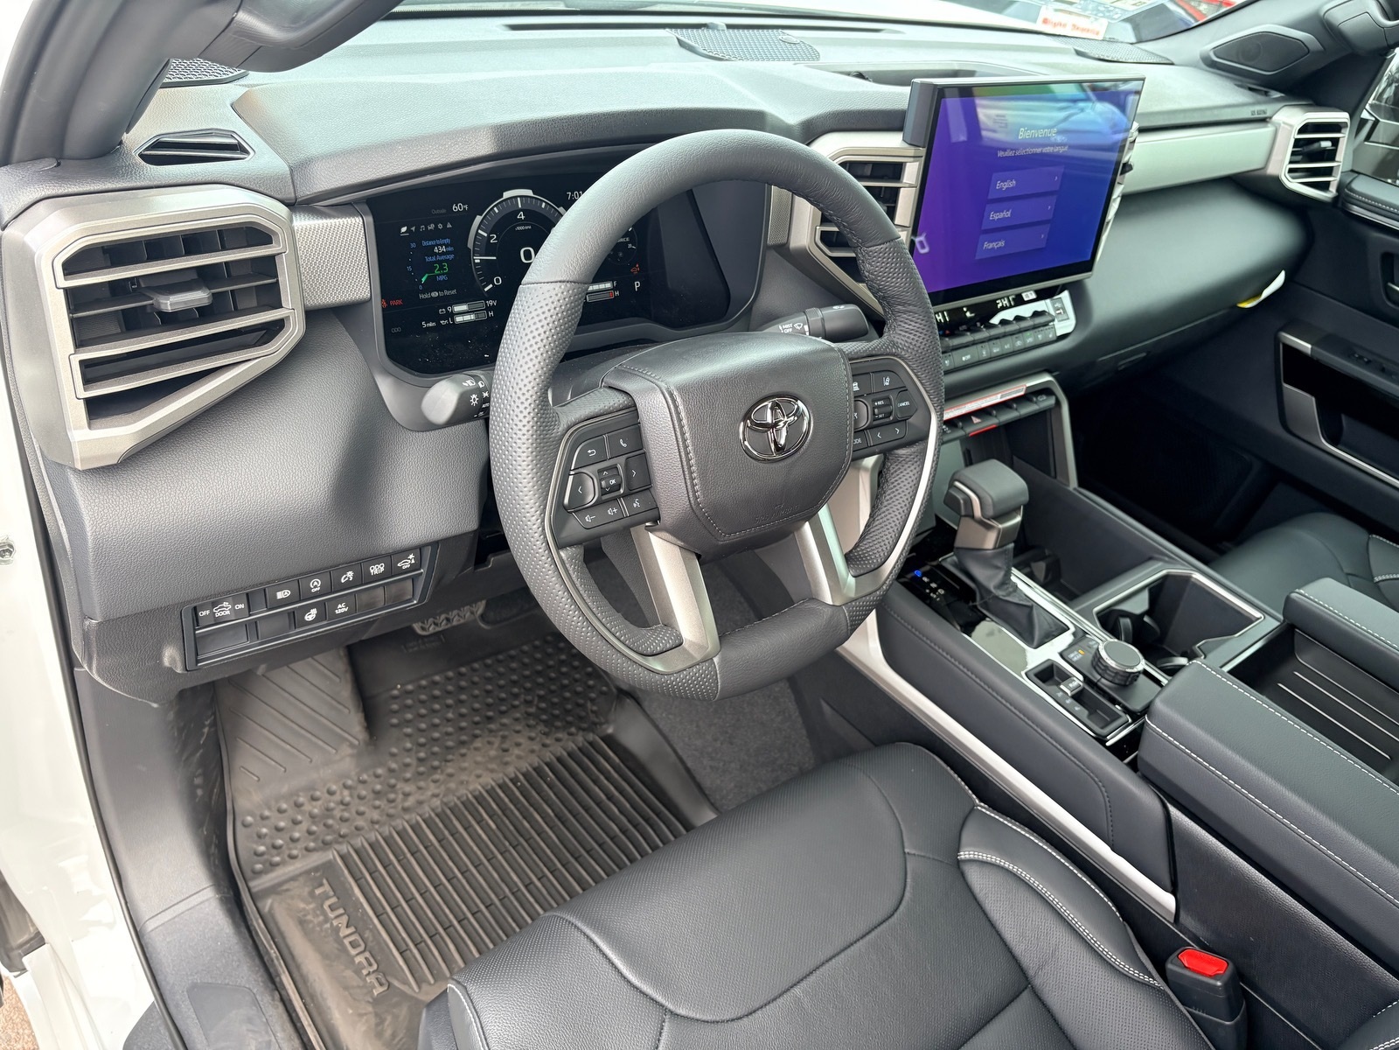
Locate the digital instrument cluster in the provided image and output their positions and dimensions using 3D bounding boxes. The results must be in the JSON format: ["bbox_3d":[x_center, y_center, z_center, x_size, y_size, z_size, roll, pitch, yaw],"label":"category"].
[{"bbox_3d":[-0.118,-0.245,1.001,0.395,0.164,0.040,-18,26,-35],"label":"digital instrument cluster"}]

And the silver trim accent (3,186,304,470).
[{"bbox_3d":[-0.346,-0.140,0.695,0.075,0.167,0.158,26,36,38],"label":"silver trim accent"}]

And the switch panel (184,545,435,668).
[{"bbox_3d":[-0.295,0.054,0.801,0.188,0.055,0.030,-17,36,-33],"label":"switch panel"}]

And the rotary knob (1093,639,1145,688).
[{"bbox_3d":[0.383,0.124,0.957,0.042,0.023,0.042,6,33,-4],"label":"rotary knob"}]

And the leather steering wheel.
[{"bbox_3d":[0.019,-0.076,0.754,0.385,0.385,0.100,-17,18,-33],"label":"leather steering wheel"}]

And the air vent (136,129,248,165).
[{"bbox_3d":[-0.323,-0.236,0.677,0.068,0.025,0.038,-17,76,-33],"label":"air vent"}]

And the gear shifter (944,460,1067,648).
[{"bbox_3d":[0.290,0.012,0.991,0.068,0.125,0.160,-17,41,-33],"label":"gear shifter"}]

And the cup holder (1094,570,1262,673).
[{"bbox_3d":[0.451,0.121,1.042,0.180,0.085,0.115,-17,41,-33],"label":"cup holder"}]

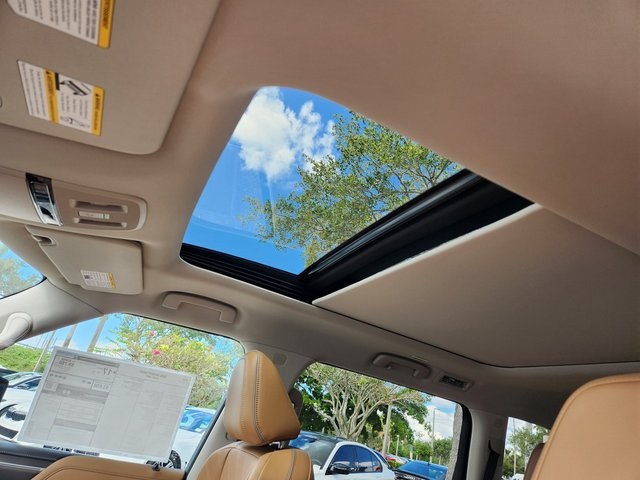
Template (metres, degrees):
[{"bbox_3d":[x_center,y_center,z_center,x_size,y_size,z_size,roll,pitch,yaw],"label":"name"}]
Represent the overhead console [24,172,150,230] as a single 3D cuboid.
[{"bbox_3d":[-0.343,-0.049,0.640,0.155,0.040,0.160,13,-25,-23],"label":"overhead console"}]

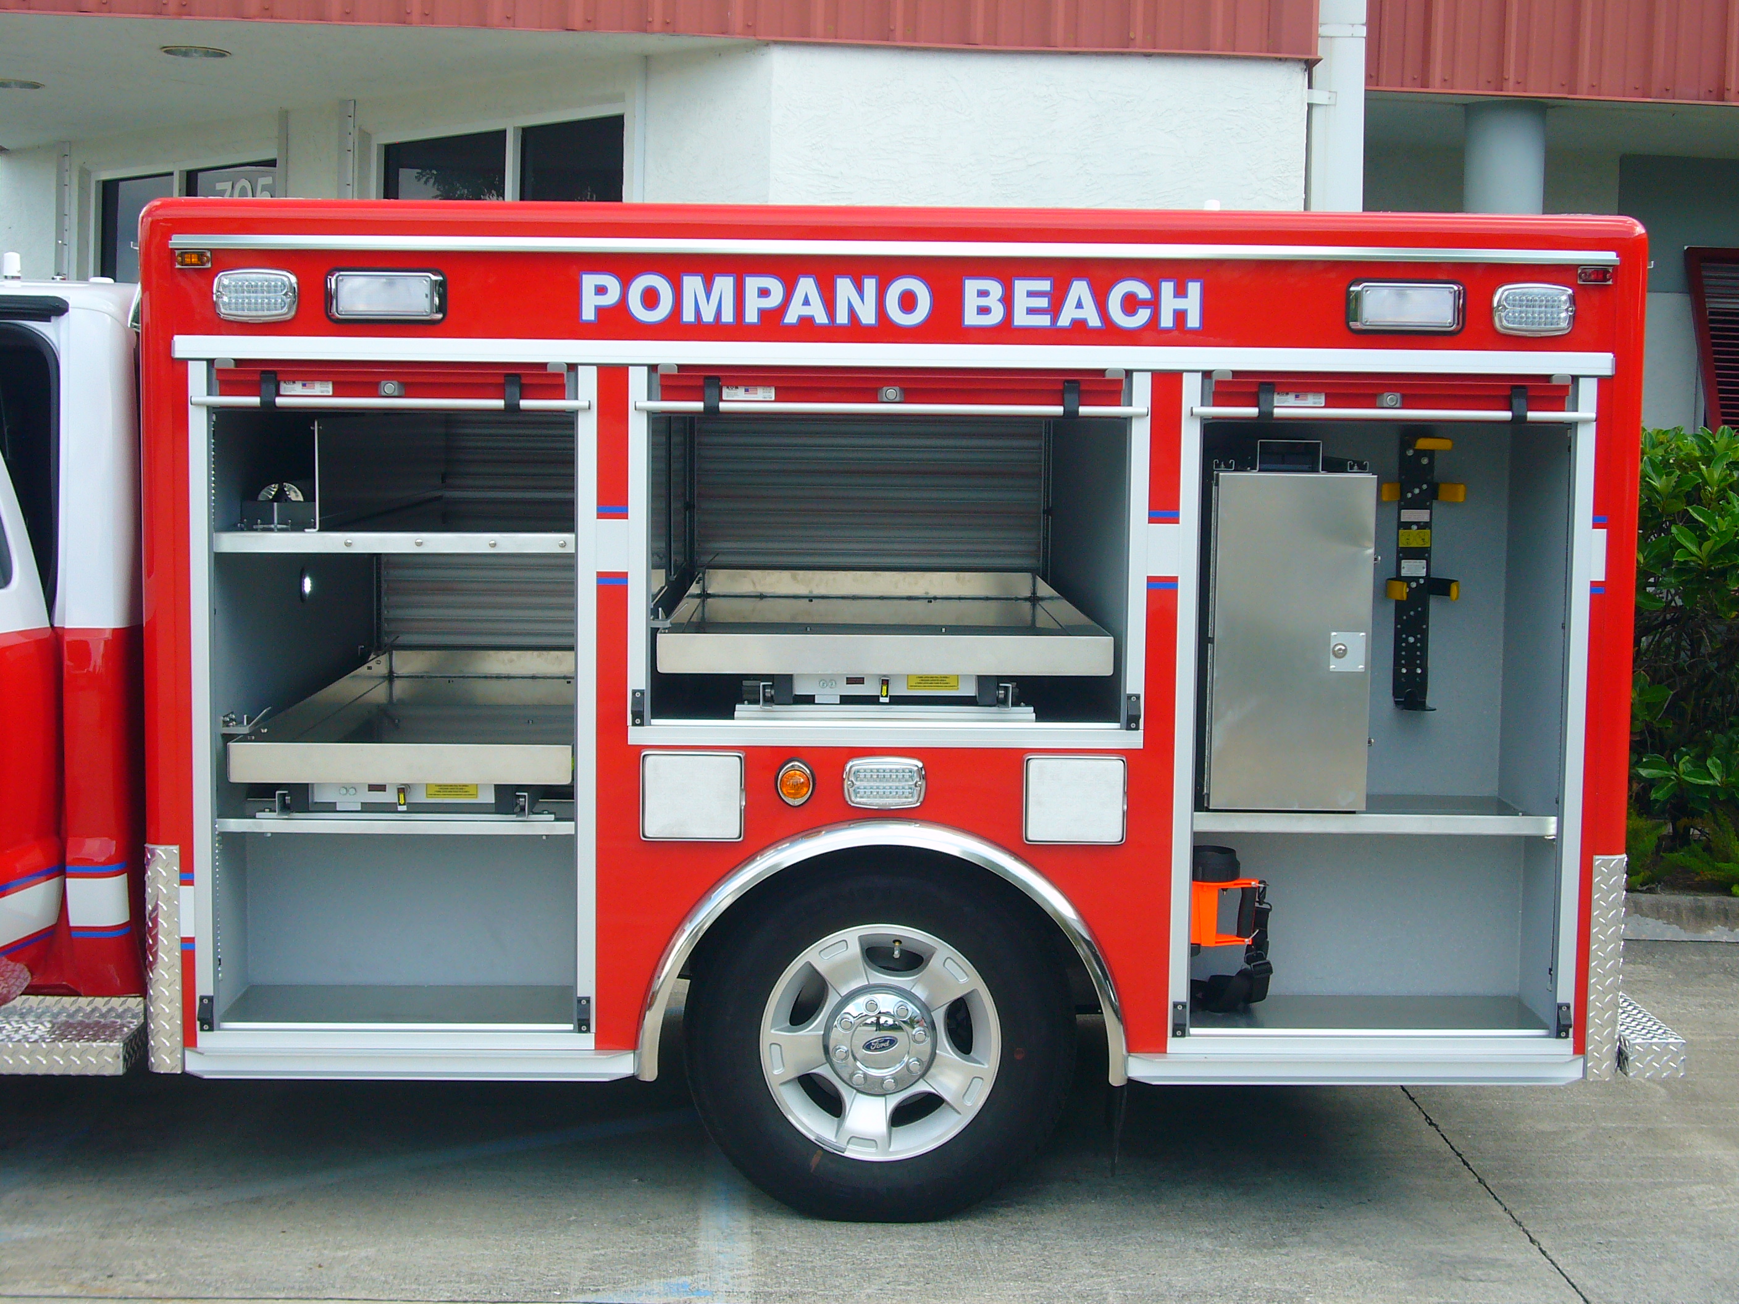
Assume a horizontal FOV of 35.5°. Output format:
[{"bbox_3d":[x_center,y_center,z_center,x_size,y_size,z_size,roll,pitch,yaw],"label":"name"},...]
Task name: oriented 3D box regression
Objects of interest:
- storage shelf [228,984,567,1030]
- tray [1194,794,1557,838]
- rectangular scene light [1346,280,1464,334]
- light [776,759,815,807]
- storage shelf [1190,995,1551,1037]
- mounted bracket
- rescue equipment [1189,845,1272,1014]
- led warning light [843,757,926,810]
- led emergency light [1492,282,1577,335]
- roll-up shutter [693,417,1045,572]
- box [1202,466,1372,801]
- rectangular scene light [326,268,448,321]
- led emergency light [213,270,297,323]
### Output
[{"bbox_3d":[-0.990,0.773,5.875,0.754,0.020,0.350,1,5,-1],"label":"storage shelf"},{"bbox_3d":[1.050,0.337,5.913,0.770,0.040,0.490,1,5,-1],"label":"tray"},{"bbox_3d":[1.081,-0.697,5.488,0.241,0.110,0.050,1,5,-1],"label":"rectangular scene light"},{"bbox_3d":[-0.152,0.265,5.556,0.083,0.101,0.050,1,5,-1],"label":"light"},{"bbox_3d":[1.050,0.792,5.897,0.775,0.020,0.320,1,5,-1],"label":"storage shelf"},{"bbox_3d":[1.244,-0.180,6.096,0.188,0.624,0.130,1,5,-1],"label":"mounted bracket"},{"bbox_3d":[0.770,0.599,5.864,0.200,0.370,0.140,1,5,-1],"label":"rescue equipment"},{"bbox_3d":[0.031,0.268,5.564,0.168,0.109,0.040,1,5,-1],"label":"led warning light"},{"bbox_3d":[1.359,-0.696,5.518,0.170,0.109,0.045,1,5,-1],"label":"led emergency light"},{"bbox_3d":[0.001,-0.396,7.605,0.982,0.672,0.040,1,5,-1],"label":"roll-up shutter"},{"bbox_3d":[0.877,-0.033,5.814,0.335,0.705,0.300,1,5,-1],"label":"box"},{"bbox_3d":[-0.976,-0.717,5.461,0.245,0.112,0.050,1,5,-1],"label":"rectangular scene light"},{"bbox_3d":[-1.239,-0.717,5.458,0.170,0.109,0.045,1,5,-1],"label":"led emergency light"}]

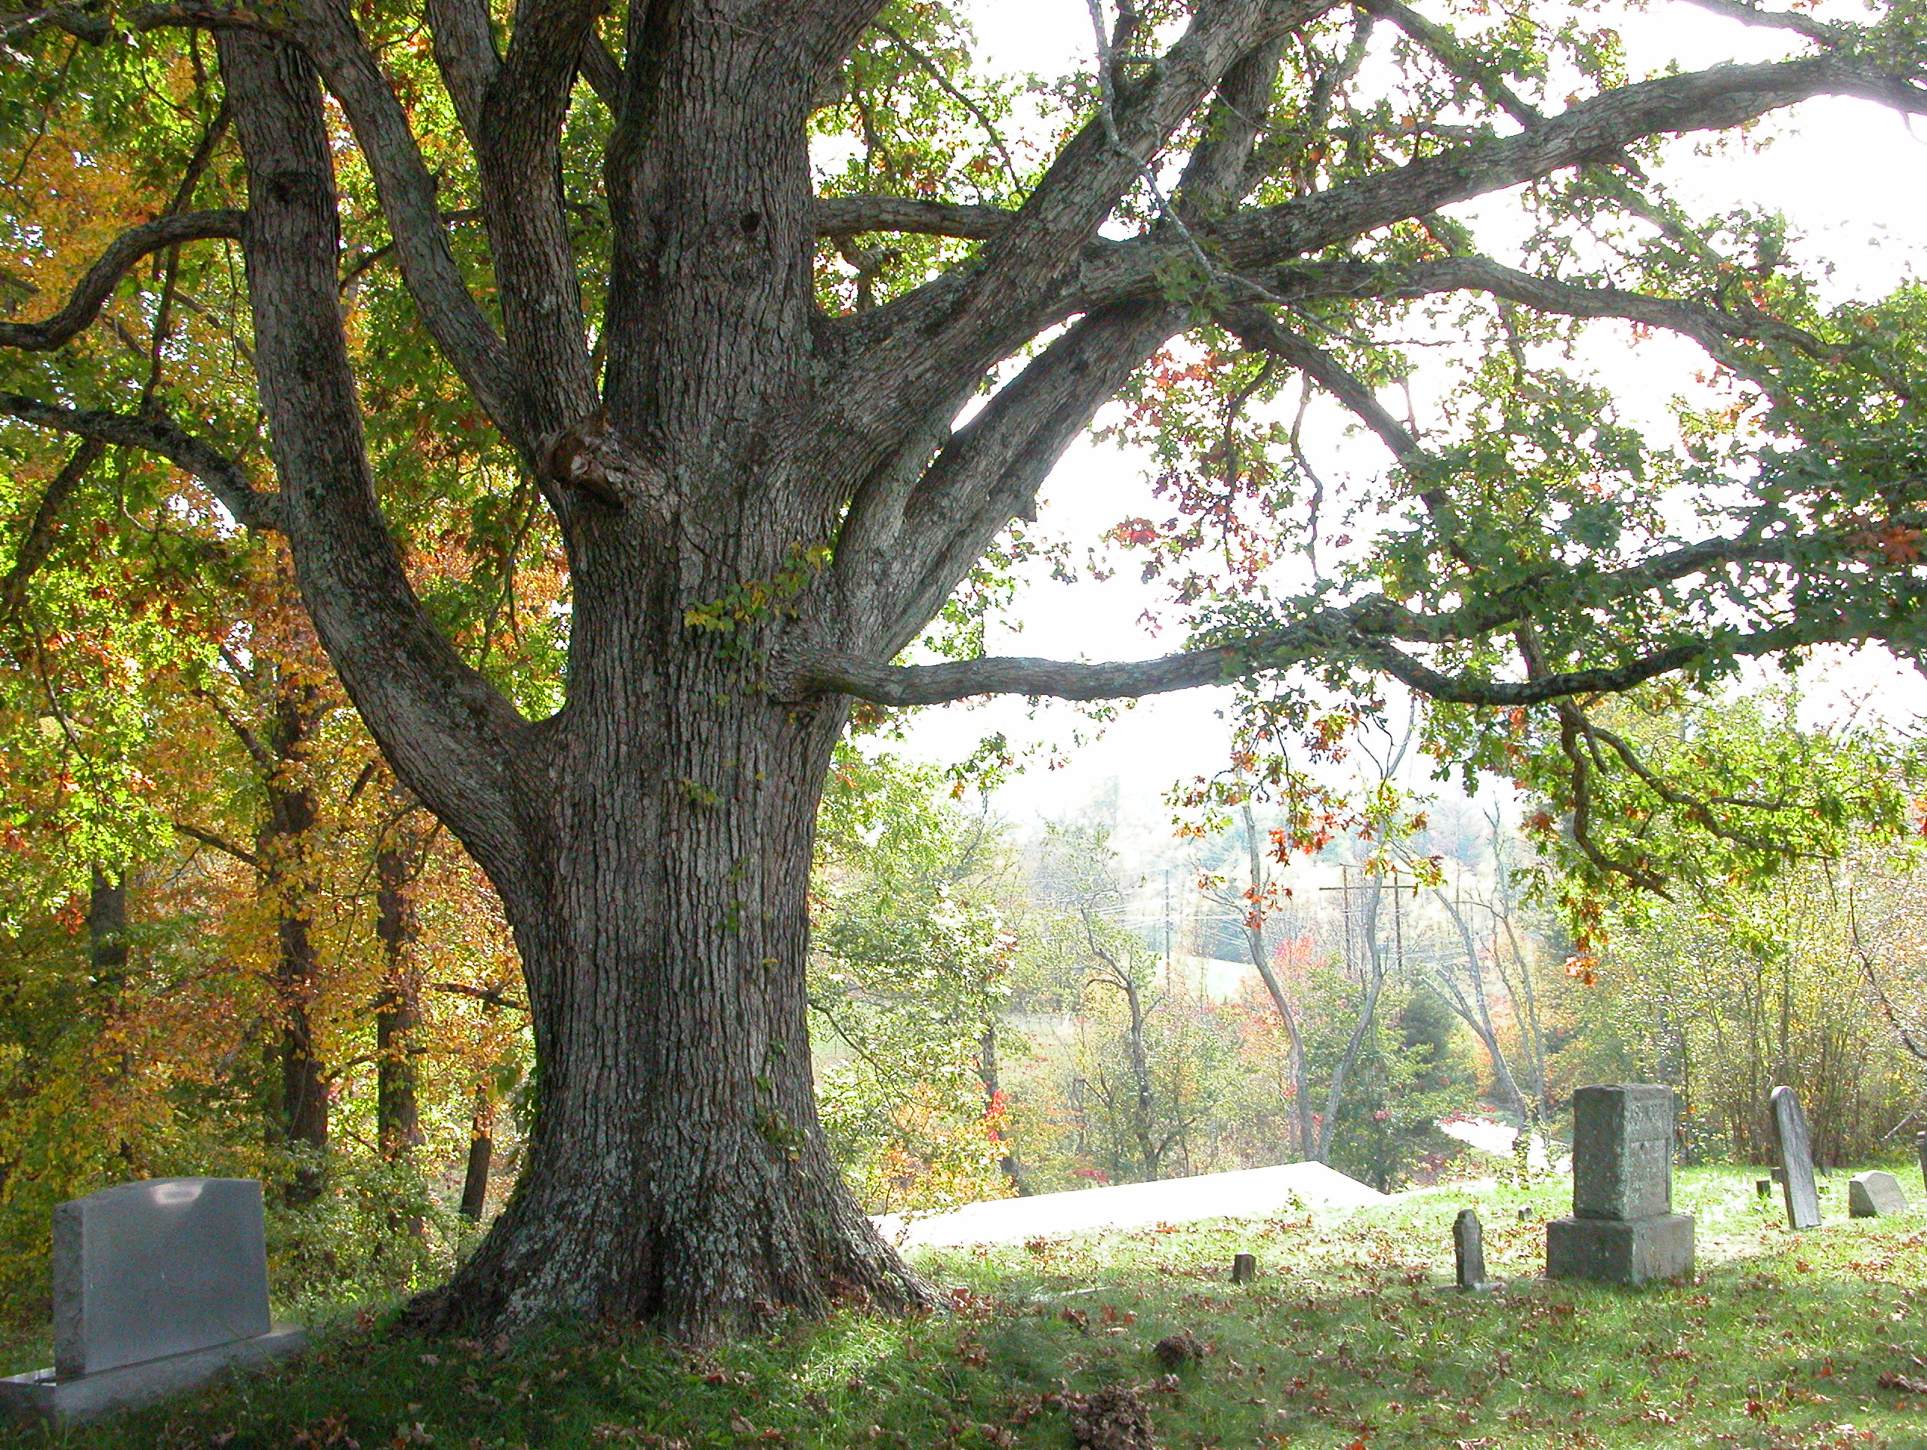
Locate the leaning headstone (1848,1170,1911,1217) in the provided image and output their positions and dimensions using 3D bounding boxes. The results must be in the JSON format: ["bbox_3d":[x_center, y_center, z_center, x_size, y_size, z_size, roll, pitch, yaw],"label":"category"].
[{"bbox_3d":[6.142,3.149,15.700,0.200,0.280,0.520,-5,-8,39],"label":"leaning headstone"}]

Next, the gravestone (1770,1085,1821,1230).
[{"bbox_3d":[5.323,2.753,14.950,0.070,0.900,0.450,-12,-12,36],"label":"gravestone"}]

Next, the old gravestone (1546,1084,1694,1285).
[{"bbox_3d":[3.587,2.484,12.750,0.470,1.000,0.880,-3,-8,37],"label":"old gravestone"}]

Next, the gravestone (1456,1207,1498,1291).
[{"bbox_3d":[2.654,2.737,12.250,0.070,0.420,0.240,-7,-9,37],"label":"gravestone"}]

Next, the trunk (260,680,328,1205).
[{"bbox_3d":[-5.692,1.874,20.000,0.420,4.600,0.420,-4,-6,0],"label":"trunk"}]

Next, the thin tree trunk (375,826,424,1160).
[{"bbox_3d":[-4.810,2.286,20.000,0.390,2.850,0.380,0,-6,0],"label":"thin tree trunk"}]

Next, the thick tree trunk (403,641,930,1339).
[{"bbox_3d":[-1.379,1.255,11.300,2.400,3.150,2.150,0,-6,0],"label":"thick tree trunk"}]

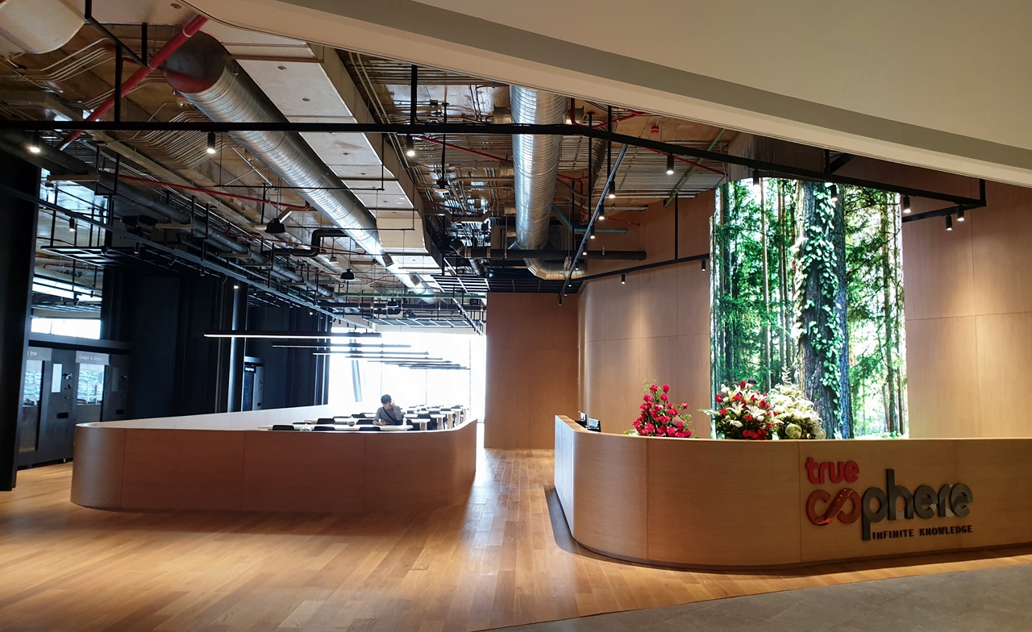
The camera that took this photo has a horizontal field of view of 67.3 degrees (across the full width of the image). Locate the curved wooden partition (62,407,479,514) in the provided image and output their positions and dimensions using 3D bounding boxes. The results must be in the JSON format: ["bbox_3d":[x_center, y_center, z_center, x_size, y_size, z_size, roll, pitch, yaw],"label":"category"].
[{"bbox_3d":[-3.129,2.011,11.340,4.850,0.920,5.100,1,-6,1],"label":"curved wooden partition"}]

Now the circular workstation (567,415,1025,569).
[{"bbox_3d":[3.030,1.833,9.184,5.200,1.050,5.400,3,-6,-16],"label":"circular workstation"}]

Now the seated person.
[{"bbox_3d":[-2.320,2.113,14.185,0.530,1.300,0.720,-1,-6,15],"label":"seated person"}]

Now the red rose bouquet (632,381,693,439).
[{"bbox_3d":[1.309,0.885,6.934,0.510,0.600,0.460,1,-6,1],"label":"red rose bouquet"}]

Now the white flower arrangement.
[{"bbox_3d":[2.545,0.914,7.019,0.500,0.600,0.470,1,-6,1],"label":"white flower arrangement"}]

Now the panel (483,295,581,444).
[{"bbox_3d":[0.397,1.382,19.576,2.350,3.920,0.150,1,-6,1],"label":"panel"}]

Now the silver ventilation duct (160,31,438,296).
[{"bbox_3d":[-2.530,-1.293,13.820,0.540,0.540,15.200,1,-6,1],"label":"silver ventilation duct"}]

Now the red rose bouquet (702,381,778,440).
[{"bbox_3d":[1.992,0.881,6.877,0.630,0.620,0.520,1,-6,1],"label":"red rose bouquet"}]

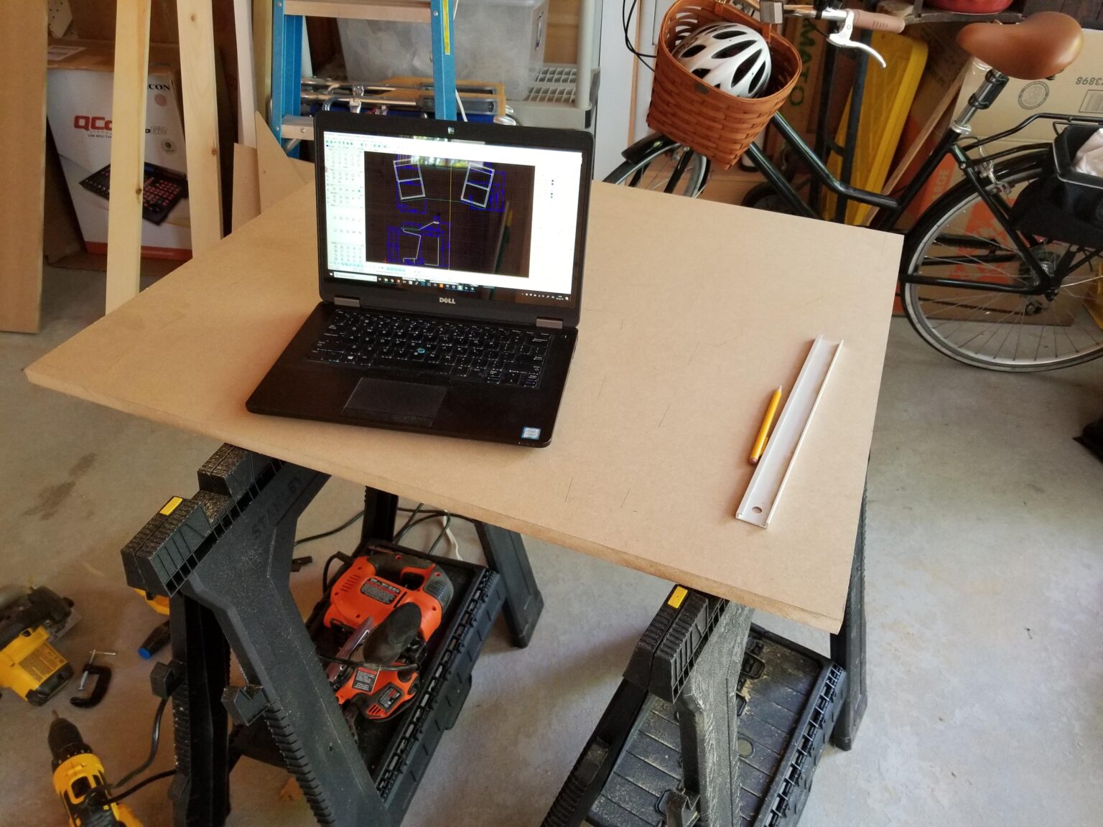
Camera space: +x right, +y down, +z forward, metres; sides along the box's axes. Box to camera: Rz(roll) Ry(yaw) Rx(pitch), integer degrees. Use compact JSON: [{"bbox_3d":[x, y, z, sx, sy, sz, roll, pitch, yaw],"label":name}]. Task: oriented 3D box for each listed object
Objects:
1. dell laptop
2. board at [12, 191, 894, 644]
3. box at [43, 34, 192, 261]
[{"bbox_3d":[-0.141,-0.157,0.918,0.334,0.234,0.300,6,39,7],"label":"dell laptop"},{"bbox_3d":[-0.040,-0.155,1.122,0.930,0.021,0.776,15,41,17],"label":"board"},{"bbox_3d":[-1.380,-0.911,2.878,0.437,0.617,0.396,4,35,2],"label":"box"}]

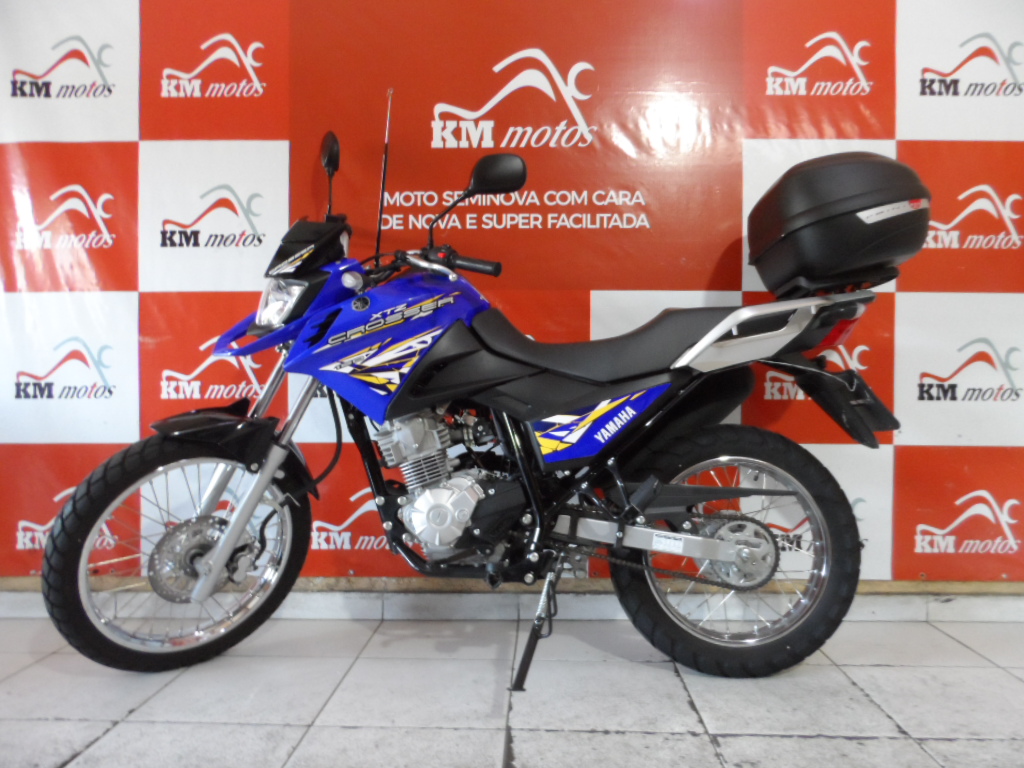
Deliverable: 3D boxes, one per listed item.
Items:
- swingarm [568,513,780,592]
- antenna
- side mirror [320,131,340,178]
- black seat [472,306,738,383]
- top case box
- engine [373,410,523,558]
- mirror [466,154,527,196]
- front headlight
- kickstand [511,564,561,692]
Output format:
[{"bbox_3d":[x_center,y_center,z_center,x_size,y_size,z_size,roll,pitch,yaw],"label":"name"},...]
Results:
[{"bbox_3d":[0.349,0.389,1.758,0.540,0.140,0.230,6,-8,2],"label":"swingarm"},{"bbox_3d":[-0.327,-0.529,1.804,0.012,0.430,0.012,-4,16,-43],"label":"antenna"},{"bbox_3d":[-0.542,-0.690,2.120,0.050,0.110,0.145,1,6,-26],"label":"side mirror"},{"bbox_3d":[0.235,-0.088,1.847,0.680,0.190,0.265,0,-9,1],"label":"black seat"},{"bbox_3d":[0.821,-0.394,1.890,0.395,0.315,0.425,-11,-9,-1],"label":"top case box"},{"bbox_3d":[-0.150,0.251,1.816,0.375,0.375,0.300,0,-9,1],"label":"engine"},{"bbox_3d":[-0.031,-0.484,1.635,0.145,0.095,0.050,7,6,30],"label":"mirror"},{"bbox_3d":[-0.578,-0.198,1.770,0.090,0.120,0.165,-3,15,-43],"label":"front headlight"},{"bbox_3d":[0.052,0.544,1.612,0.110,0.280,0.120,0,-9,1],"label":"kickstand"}]

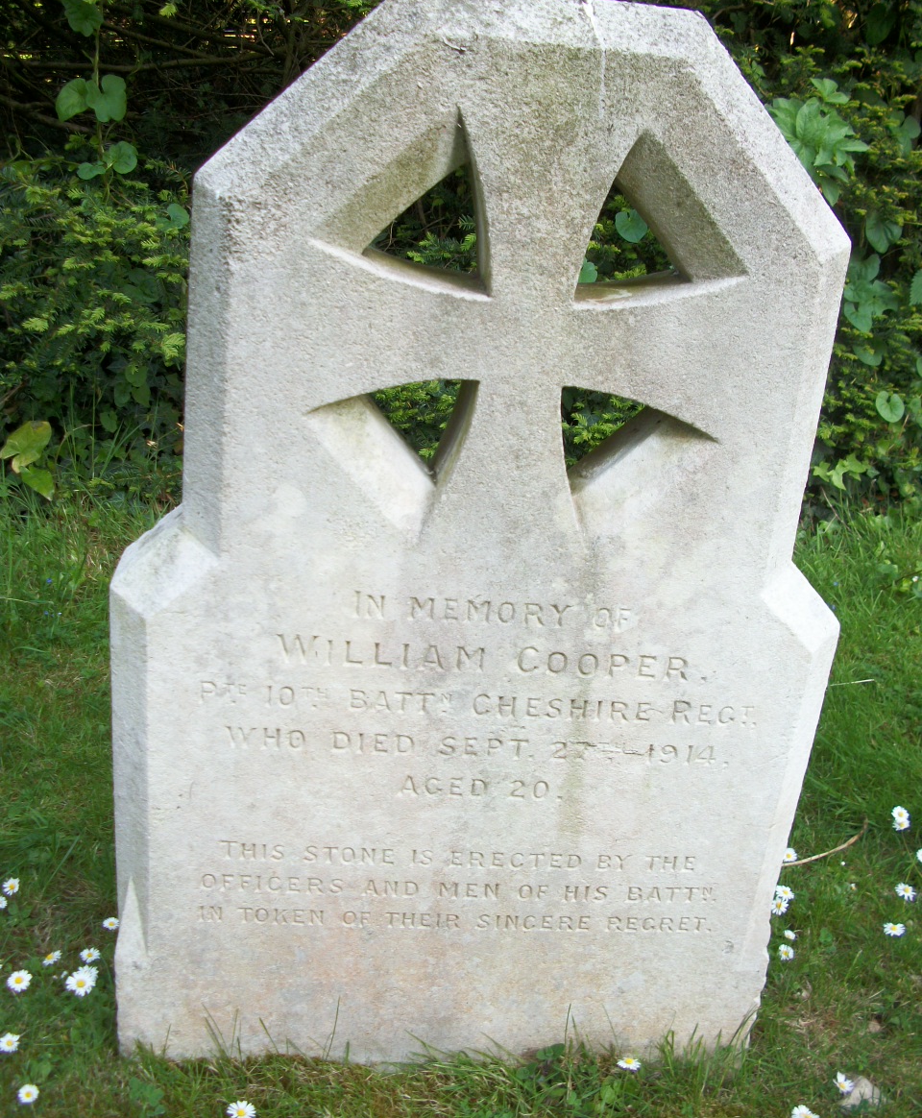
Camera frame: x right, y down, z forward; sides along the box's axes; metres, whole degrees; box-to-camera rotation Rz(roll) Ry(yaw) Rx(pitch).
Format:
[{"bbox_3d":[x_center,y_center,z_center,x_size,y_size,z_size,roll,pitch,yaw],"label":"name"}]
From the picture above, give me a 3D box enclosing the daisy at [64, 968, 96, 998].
[{"bbox_3d":[-0.360,0.400,1.174,0.027,0.010,0.027,-2,30,1],"label":"daisy"}]

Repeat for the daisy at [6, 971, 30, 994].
[{"bbox_3d":[-0.417,0.398,1.170,0.023,0.010,0.023,-13,33,-23],"label":"daisy"}]

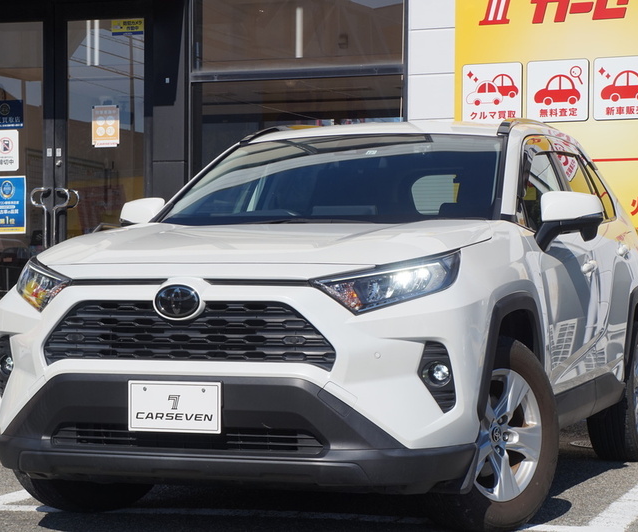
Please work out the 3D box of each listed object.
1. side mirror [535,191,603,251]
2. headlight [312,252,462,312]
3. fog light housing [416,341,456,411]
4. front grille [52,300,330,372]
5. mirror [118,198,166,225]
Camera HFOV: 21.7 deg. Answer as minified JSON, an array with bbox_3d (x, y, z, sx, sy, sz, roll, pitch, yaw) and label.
[{"bbox_3d":[1.002,-0.185,6.652,0.255,0.235,0.175,0,-1,21],"label":"side mirror"},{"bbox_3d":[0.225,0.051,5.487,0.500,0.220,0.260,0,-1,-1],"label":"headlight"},{"bbox_3d":[0.384,0.363,5.417,0.135,0.240,0.120,0,-1,9],"label":"fog light housing"},{"bbox_3d":[-0.451,0.228,5.471,1.070,0.240,0.140,0,-1,21],"label":"front grille"},{"bbox_3d":[-0.767,-0.180,7.317,0.255,0.235,0.175,0,-1,21],"label":"mirror"}]

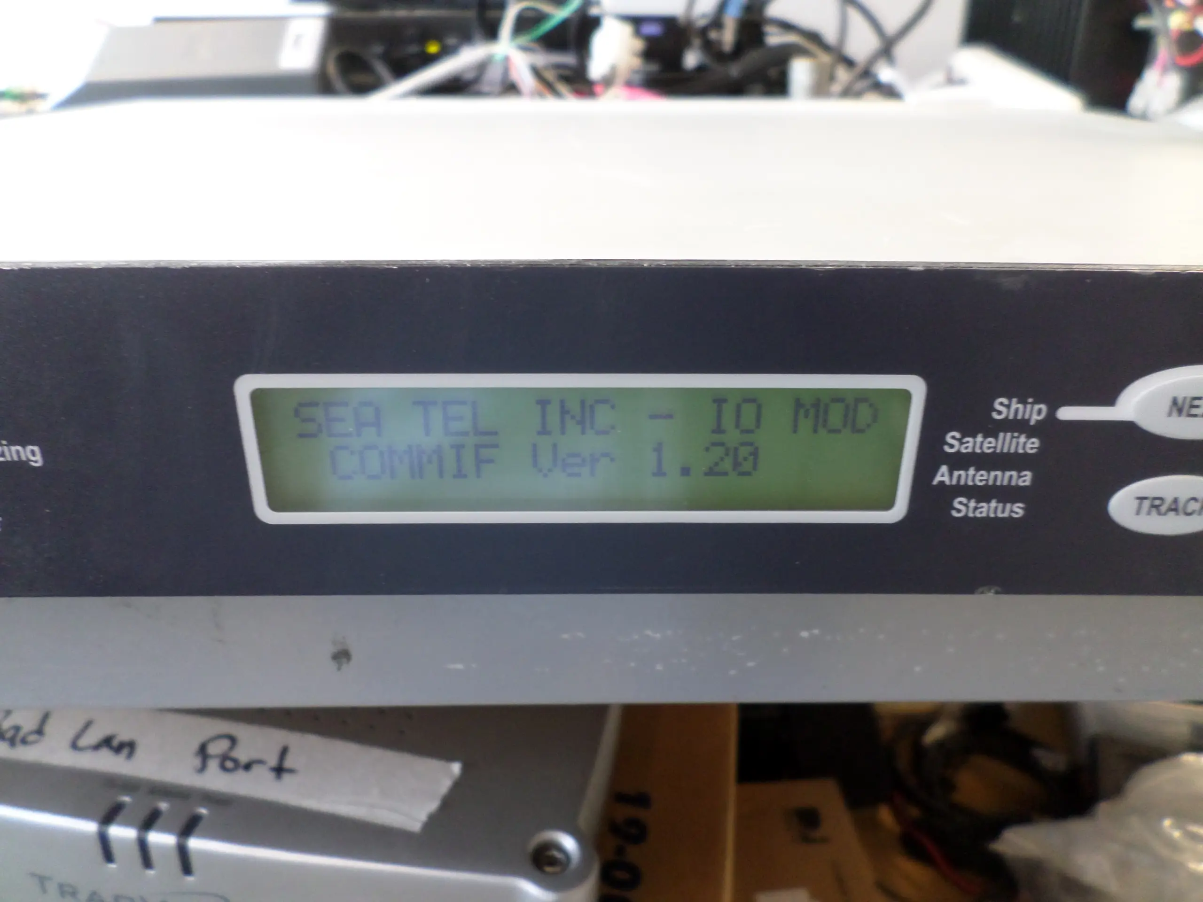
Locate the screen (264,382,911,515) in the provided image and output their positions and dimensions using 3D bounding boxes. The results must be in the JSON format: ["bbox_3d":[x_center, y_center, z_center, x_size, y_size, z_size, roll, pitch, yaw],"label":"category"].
[{"bbox_3d":[-0.002,0.000,0.110,0.081,0.017,0.003,0,23,-1],"label":"screen"}]

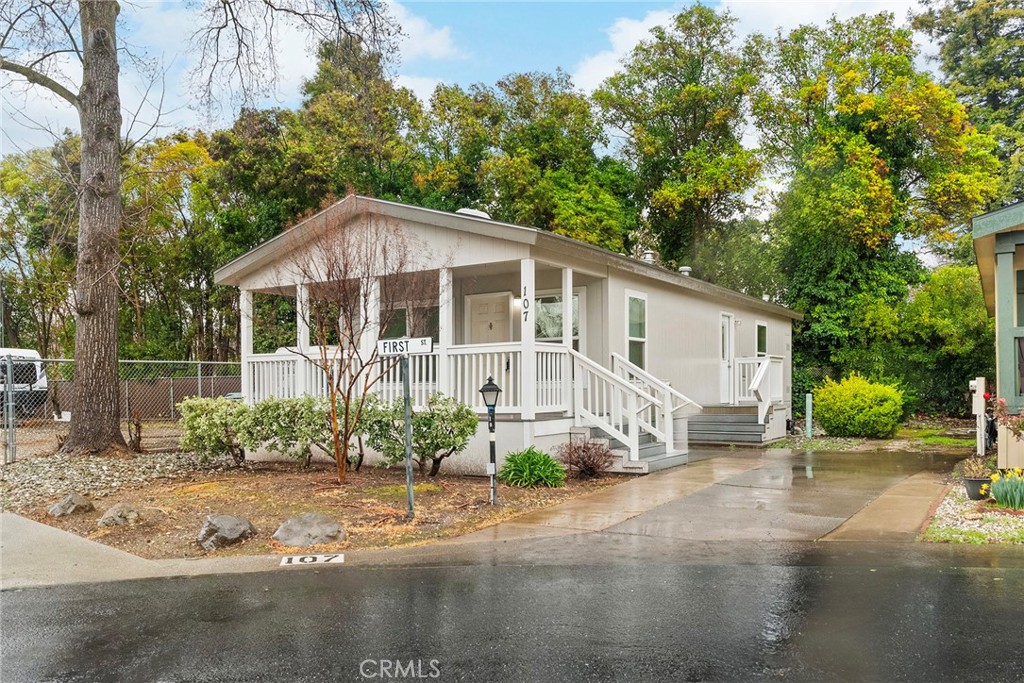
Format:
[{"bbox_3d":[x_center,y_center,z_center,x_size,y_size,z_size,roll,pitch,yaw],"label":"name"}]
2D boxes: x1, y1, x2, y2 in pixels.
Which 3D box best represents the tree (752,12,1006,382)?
[{"bbox_3d":[13.458,-4.938,28.885,9.000,15.220,8.200,-2,-3,25],"label":"tree"}]

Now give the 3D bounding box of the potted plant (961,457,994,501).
[{"bbox_3d":[5.149,1.504,8.511,0.360,0.440,0.350,-2,-3,31],"label":"potted plant"}]

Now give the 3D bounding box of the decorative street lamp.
[{"bbox_3d":[-0.236,1.064,8.435,0.240,1.400,0.240,0,-3,-2],"label":"decorative street lamp"}]

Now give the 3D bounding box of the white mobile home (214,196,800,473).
[{"bbox_3d":[1.936,0.144,18.714,6.800,4.240,16.400,-2,-3,32],"label":"white mobile home"}]

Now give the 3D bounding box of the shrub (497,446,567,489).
[{"bbox_3d":[0.248,1.598,9.862,0.840,0.470,0.800,-1,-3,1],"label":"shrub"}]

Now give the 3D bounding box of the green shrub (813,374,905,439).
[{"bbox_3d":[7.934,1.493,17.634,2.050,1.330,1.900,-2,-3,24],"label":"green shrub"}]

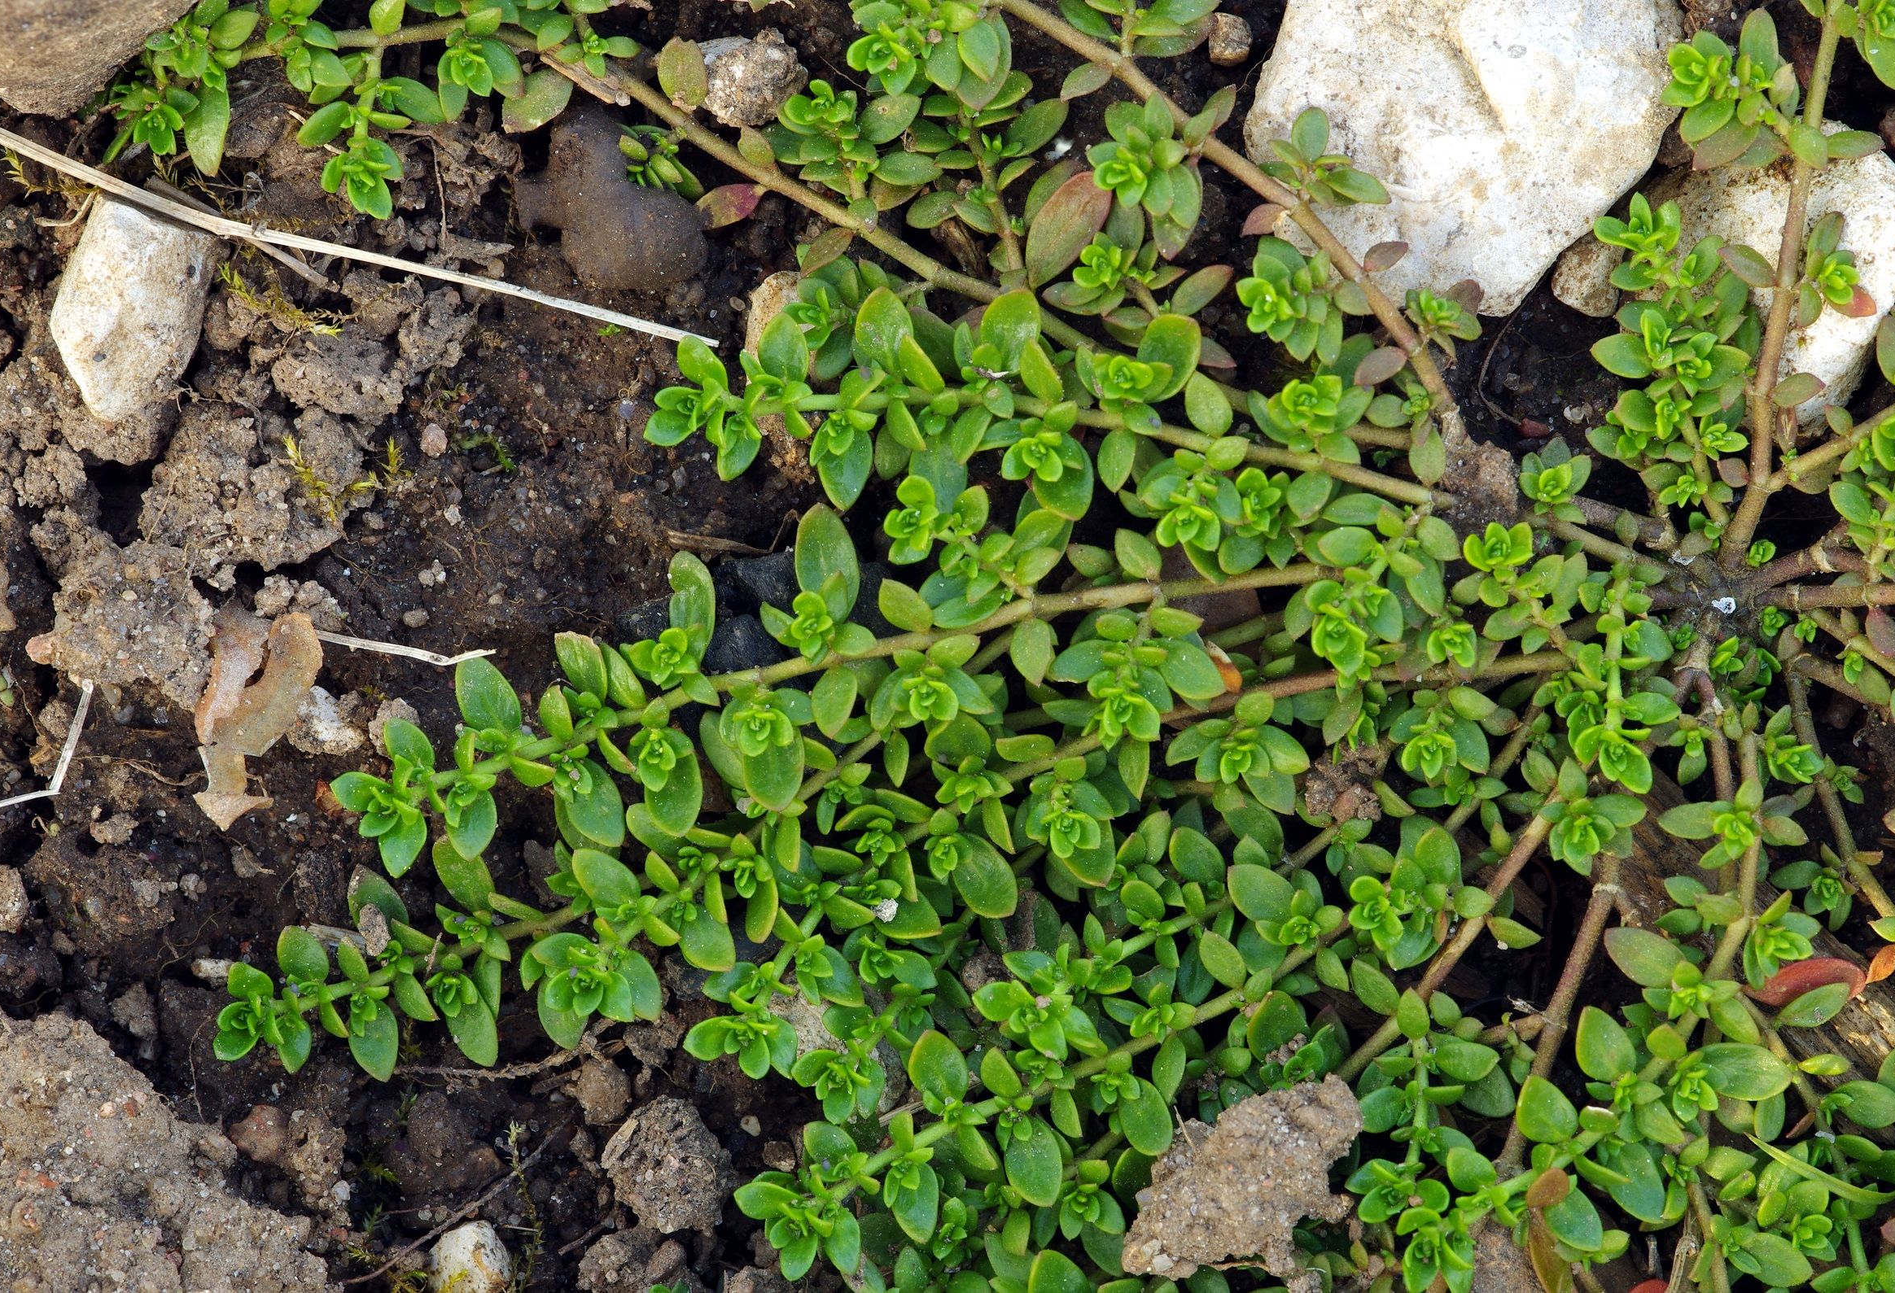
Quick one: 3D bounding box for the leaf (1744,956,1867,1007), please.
[{"bbox_3d":[0.069,0.027,0.687,0.010,0.004,0.004,0,80,0],"label":"leaf"}]

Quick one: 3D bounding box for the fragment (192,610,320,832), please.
[{"bbox_3d":[-0.056,0.006,0.694,0.011,0.005,0.018,0,80,0],"label":"fragment"}]

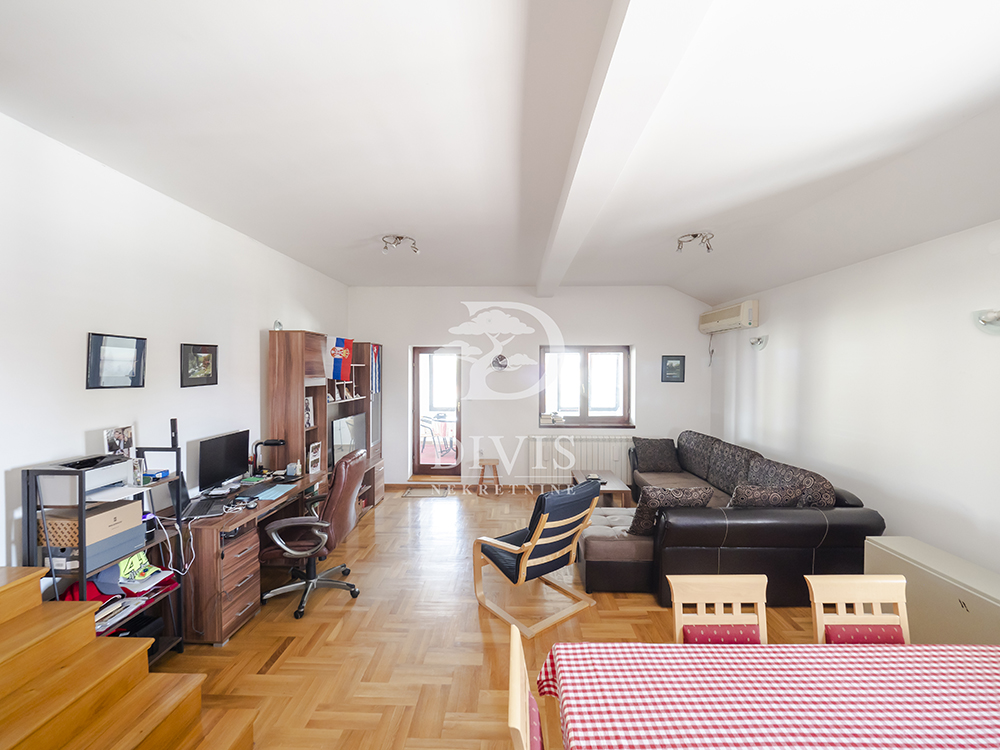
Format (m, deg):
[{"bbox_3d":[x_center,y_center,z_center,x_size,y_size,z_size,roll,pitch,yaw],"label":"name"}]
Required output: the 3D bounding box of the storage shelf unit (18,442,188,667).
[{"bbox_3d":[-2.143,1.077,2.249,0.300,1.270,0.590,0,1,1],"label":"storage shelf unit"}]

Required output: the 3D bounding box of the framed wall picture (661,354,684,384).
[{"bbox_3d":[2.527,-0.092,5.907,0.340,0.390,0.025,0,1,1],"label":"framed wall picture"}]

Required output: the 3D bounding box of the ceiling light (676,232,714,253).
[{"bbox_3d":[1.727,-1.182,3.587,0.330,0.140,0.270,0,1,1],"label":"ceiling light"}]

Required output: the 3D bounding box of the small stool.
[{"bbox_3d":[-0.150,1.449,5.724,0.290,0.460,0.250,0,1,2],"label":"small stool"}]

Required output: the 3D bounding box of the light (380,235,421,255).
[{"bbox_3d":[-0.902,-1.193,3.669,0.330,0.140,0.270,0,1,1],"label":"light"}]

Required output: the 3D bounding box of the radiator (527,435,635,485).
[{"bbox_3d":[1.130,1.185,5.716,1.445,0.670,0.100,0,1,2],"label":"radiator"}]

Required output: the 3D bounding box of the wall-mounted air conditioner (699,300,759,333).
[{"bbox_3d":[2.978,-0.749,5.270,0.210,0.330,0.940,0,1,1],"label":"wall-mounted air conditioner"}]

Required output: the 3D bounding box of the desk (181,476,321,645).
[{"bbox_3d":[-2.018,1.320,3.277,0.550,0.750,1.460,0,1,1],"label":"desk"}]

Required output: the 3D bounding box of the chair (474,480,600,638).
[{"bbox_3d":[0.270,1.237,3.054,0.660,0.950,0.730,-1,1,-39],"label":"chair"}]

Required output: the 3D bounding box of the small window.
[{"bbox_3d":[1.242,0.147,5.941,1.380,1.160,0.150,0,1,2],"label":"small window"}]

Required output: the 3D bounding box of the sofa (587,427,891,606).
[{"bbox_3d":[1.813,1.242,4.204,2.260,0.900,2.520,0,1,1],"label":"sofa"}]

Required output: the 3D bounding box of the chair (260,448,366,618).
[{"bbox_3d":[-1.415,1.155,3.119,0.680,1.090,0.650,0,1,5],"label":"chair"}]

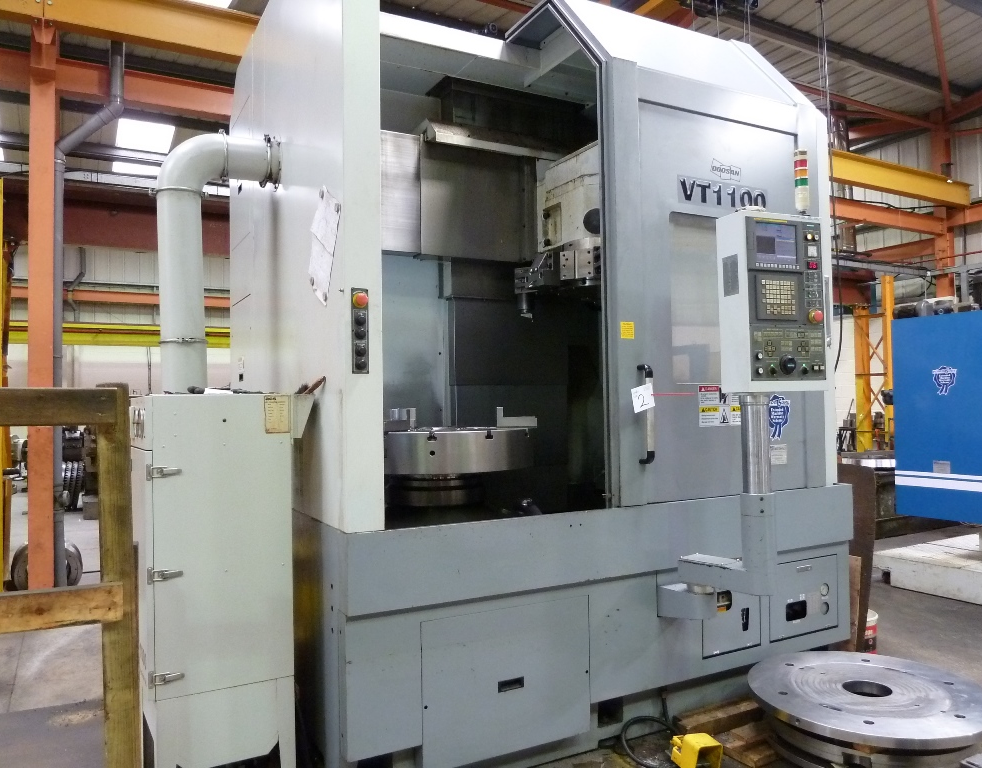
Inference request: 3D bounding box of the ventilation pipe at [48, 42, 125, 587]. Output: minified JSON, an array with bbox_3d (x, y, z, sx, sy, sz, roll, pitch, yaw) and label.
[{"bbox_3d":[-3.630,-0.682,6.673,0.587,4.990,0.120,0,-2,-28],"label":"ventilation pipe"}]

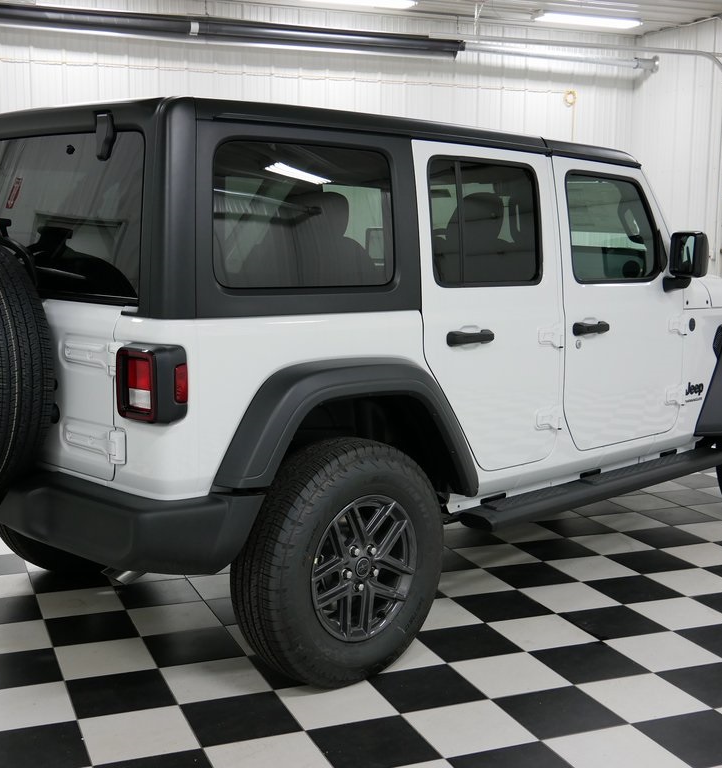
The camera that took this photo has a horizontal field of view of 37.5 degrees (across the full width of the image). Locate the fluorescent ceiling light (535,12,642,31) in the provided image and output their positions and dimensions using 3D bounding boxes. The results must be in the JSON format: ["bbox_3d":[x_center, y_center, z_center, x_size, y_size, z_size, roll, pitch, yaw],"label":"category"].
[{"bbox_3d":[2.512,-4.021,11.812,1.230,0.091,0.272,-3,9,-21],"label":"fluorescent ceiling light"}]

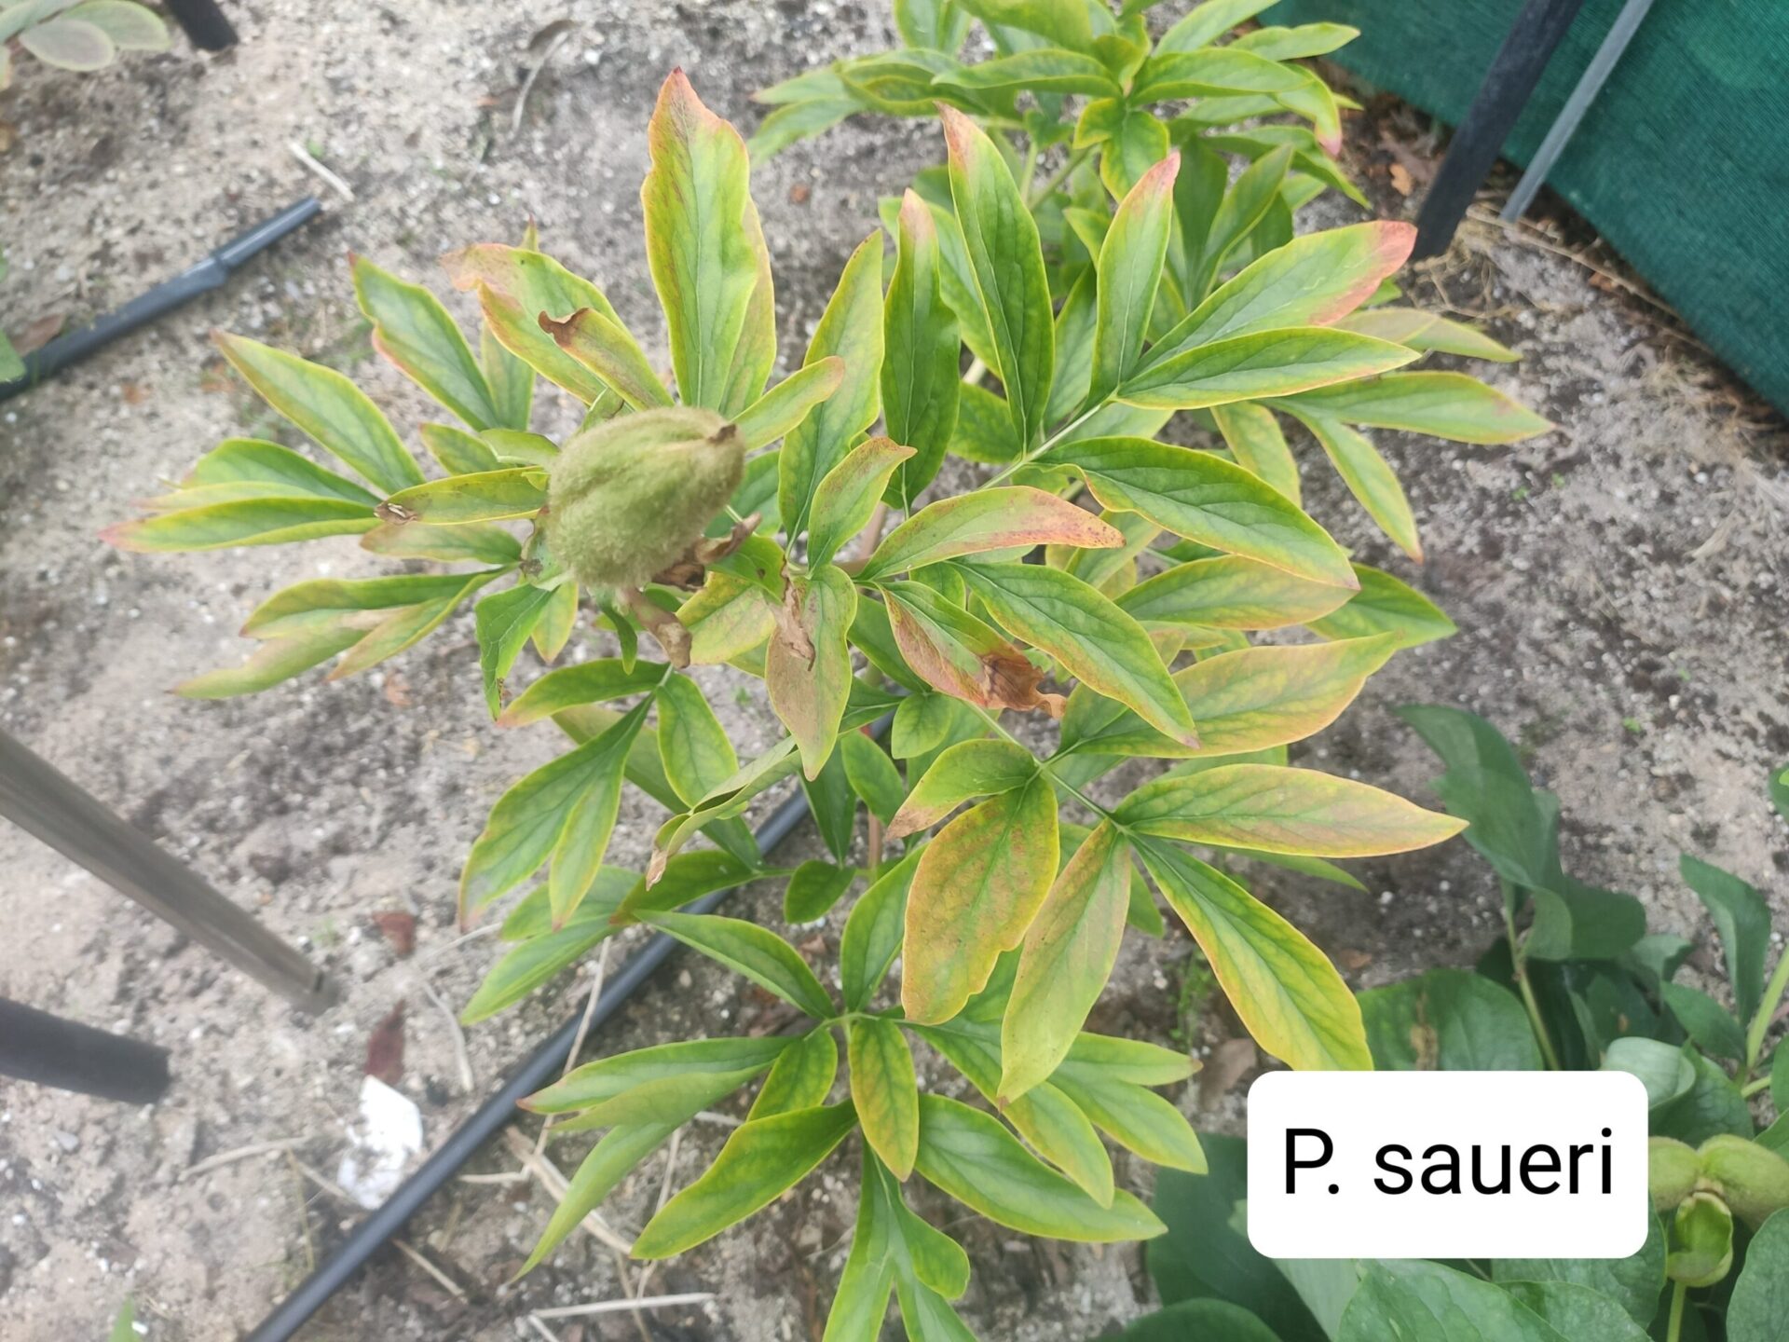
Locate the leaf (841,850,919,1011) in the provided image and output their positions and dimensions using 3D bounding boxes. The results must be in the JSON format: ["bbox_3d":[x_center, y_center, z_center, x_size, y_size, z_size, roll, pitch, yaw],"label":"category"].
[{"bbox_3d":[-0.006,0.102,0.532,0.032,0.016,0.072,22,94,8],"label":"leaf"}]

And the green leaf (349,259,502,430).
[{"bbox_3d":[-0.184,-0.130,0.530,0.034,0.019,0.122,-35,64,-16],"label":"green leaf"}]

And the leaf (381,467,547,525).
[{"bbox_3d":[-0.114,-0.046,0.357,0.048,0.009,0.017,-4,77,7],"label":"leaf"}]

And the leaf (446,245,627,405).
[{"bbox_3d":[-0.110,-0.108,0.420,0.029,0.018,0.081,-44,76,-8],"label":"leaf"}]

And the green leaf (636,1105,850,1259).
[{"bbox_3d":[-0.063,0.212,0.560,0.115,0.018,0.034,-35,67,6],"label":"green leaf"}]

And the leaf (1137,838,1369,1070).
[{"bbox_3d":[0.124,0.098,0.465,0.124,0.020,0.039,46,70,-7],"label":"leaf"}]

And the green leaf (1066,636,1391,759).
[{"bbox_3d":[0.122,0.012,0.481,0.130,0.016,0.037,-18,72,-9],"label":"green leaf"}]

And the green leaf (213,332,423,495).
[{"bbox_3d":[-0.214,-0.098,0.501,0.111,0.014,0.027,35,67,14],"label":"green leaf"}]

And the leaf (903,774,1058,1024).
[{"bbox_3d":[0.030,0.078,0.460,0.048,0.015,0.096,28,92,13],"label":"leaf"}]

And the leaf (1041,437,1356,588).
[{"bbox_3d":[0.110,-0.059,0.480,0.120,0.016,0.036,23,64,2],"label":"leaf"}]

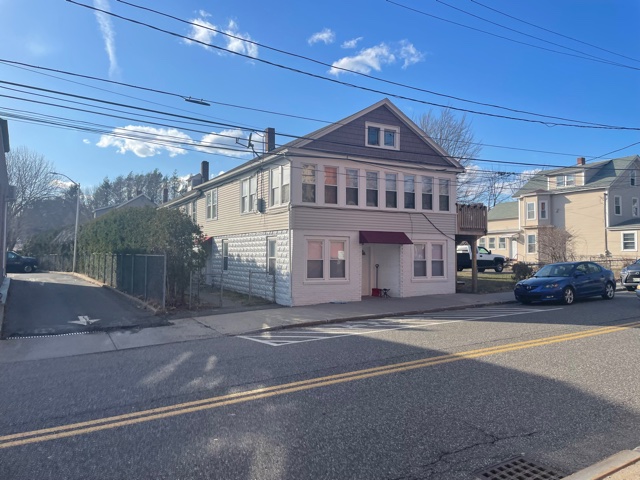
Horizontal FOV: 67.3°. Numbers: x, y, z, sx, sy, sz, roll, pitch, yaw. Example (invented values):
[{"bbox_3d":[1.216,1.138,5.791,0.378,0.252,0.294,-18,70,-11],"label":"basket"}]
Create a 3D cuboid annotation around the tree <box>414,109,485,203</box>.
[{"bbox_3d":[10.737,-4.529,40.862,7.500,13.890,7.500,1,-1,-29],"label":"tree"}]

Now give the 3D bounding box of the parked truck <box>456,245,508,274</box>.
[{"bbox_3d":[11.352,1.427,35.998,5.800,1.920,2.000,1,-1,-24],"label":"parked truck"}]

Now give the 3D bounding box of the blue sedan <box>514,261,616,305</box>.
[{"bbox_3d":[9.106,1.537,17.748,4.500,1.460,1.770,0,-2,-33],"label":"blue sedan"}]

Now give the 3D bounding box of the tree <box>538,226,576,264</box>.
[{"bbox_3d":[16.156,0.587,32.970,2.700,3.030,2.600,1,-1,-29],"label":"tree"}]

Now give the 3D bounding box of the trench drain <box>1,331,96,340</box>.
[{"bbox_3d":[-6.817,2.452,12.256,2.040,0.060,0.180,1,-1,-30],"label":"trench drain"}]

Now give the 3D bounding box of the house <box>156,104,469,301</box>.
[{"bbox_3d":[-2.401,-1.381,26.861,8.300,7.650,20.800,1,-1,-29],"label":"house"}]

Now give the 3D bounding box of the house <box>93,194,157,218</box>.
[{"bbox_3d":[-19.947,-1.010,49.925,8.500,7.600,10.000,1,-1,-29],"label":"house"}]

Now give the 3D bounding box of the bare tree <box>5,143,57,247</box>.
[{"bbox_3d":[-30.783,-3.523,49.877,8.500,12.410,8.500,1,-1,-29],"label":"bare tree"}]

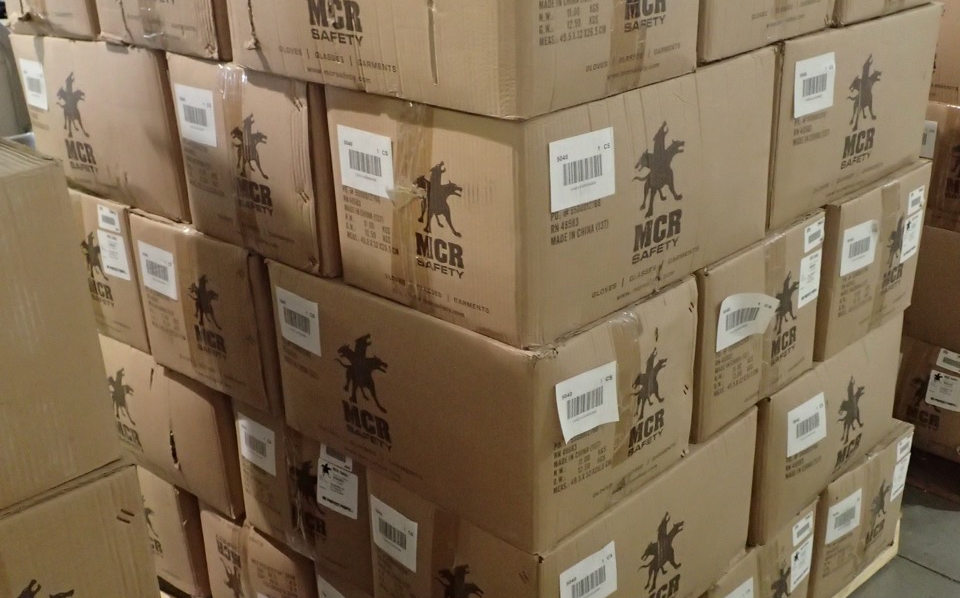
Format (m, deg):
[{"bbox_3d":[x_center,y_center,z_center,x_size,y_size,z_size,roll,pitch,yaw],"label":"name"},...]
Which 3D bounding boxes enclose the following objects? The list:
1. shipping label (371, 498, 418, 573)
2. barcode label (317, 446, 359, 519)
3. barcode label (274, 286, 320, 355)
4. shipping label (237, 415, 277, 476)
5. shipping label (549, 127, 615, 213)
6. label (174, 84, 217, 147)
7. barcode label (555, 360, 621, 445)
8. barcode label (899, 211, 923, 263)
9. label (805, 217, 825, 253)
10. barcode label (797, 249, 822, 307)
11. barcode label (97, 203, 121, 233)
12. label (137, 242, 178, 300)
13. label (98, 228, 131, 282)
[{"bbox_3d":[-0.117,0.320,1.515,0.008,0.080,0.099,-22,33,-39],"label":"shipping label"},{"bbox_3d":[-0.204,0.263,1.595,0.082,0.108,0.006,17,29,39],"label":"barcode label"},{"bbox_3d":[-0.255,0.030,1.562,0.098,0.080,0.005,18,30,40],"label":"barcode label"},{"bbox_3d":[-0.344,0.223,1.714,0.008,0.079,0.099,-22,32,-40],"label":"shipping label"},{"bbox_3d":[0.113,-0.142,1.214,0.106,0.078,0.006,-21,29,-38],"label":"shipping label"},{"bbox_3d":[-0.397,-0.258,1.556,0.008,0.079,0.099,-22,30,-39],"label":"label"},{"bbox_3d":[0.130,0.122,1.300,0.103,0.078,0.012,-21,29,-38],"label":"barcode label"},{"bbox_3d":[0.733,-0.106,1.883,0.008,0.076,0.063,19,30,41],"label":"barcode label"},{"bbox_3d":[0.506,-0.097,1.677,0.005,0.040,0.059,19,34,41],"label":"label"},{"bbox_3d":[0.490,-0.030,1.647,0.006,0.078,0.067,16,29,37],"label":"barcode label"},{"bbox_3d":[-0.627,-0.134,1.876,0.065,0.039,0.005,19,30,41],"label":"barcode label"},{"bbox_3d":[-0.525,-0.047,1.807,0.102,0.080,0.005,18,30,40],"label":"label"},{"bbox_3d":[-0.630,-0.077,1.905,0.082,0.079,0.005,19,30,41],"label":"label"}]

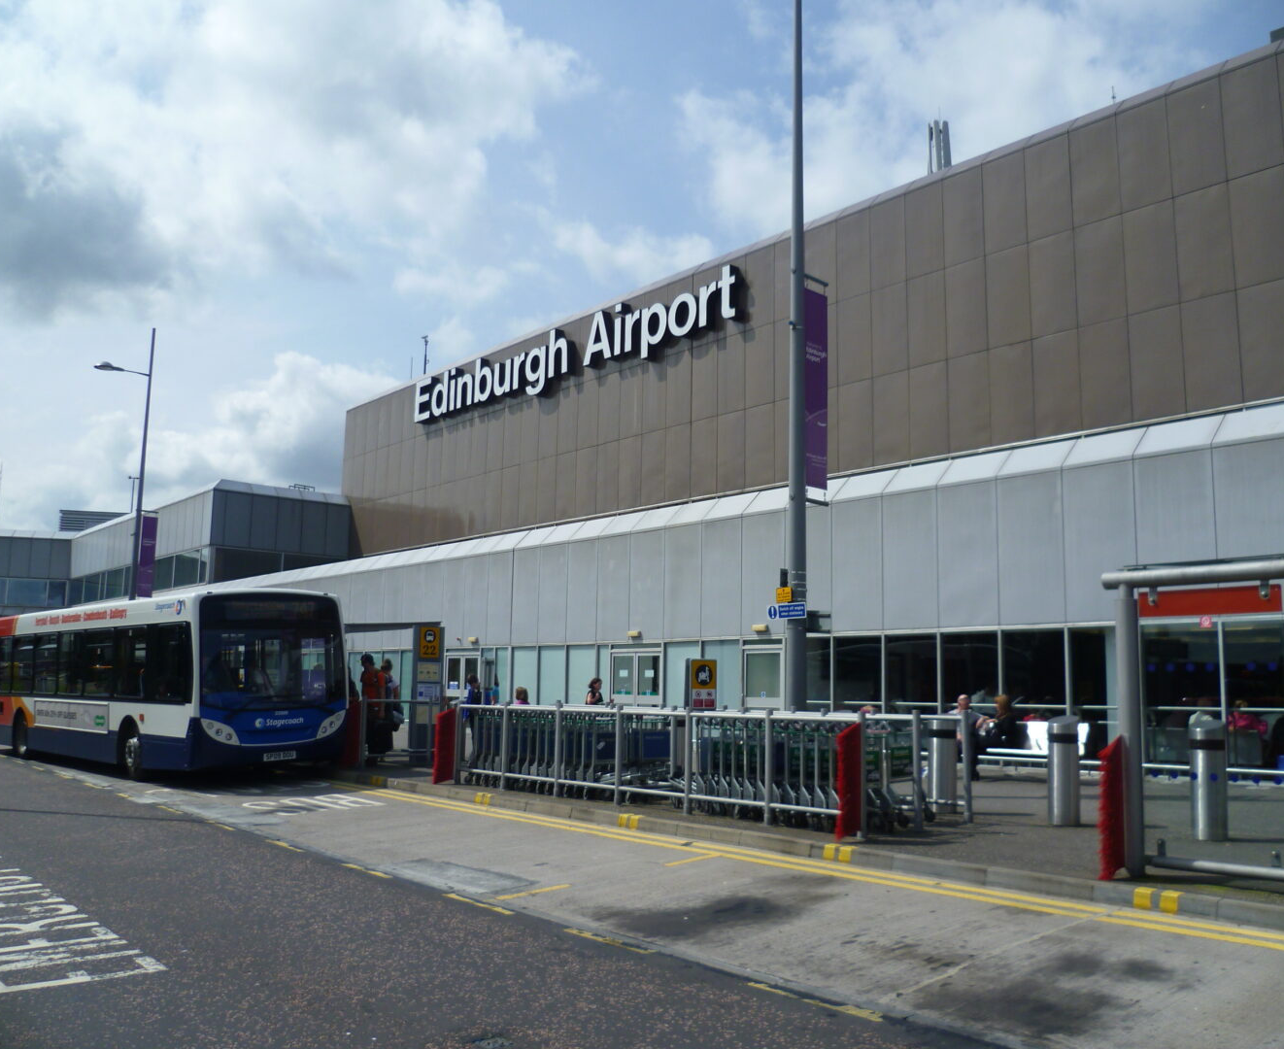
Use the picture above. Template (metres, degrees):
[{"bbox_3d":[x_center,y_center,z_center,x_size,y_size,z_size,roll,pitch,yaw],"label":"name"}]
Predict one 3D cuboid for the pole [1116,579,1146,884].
[{"bbox_3d":[3.916,1.653,9.080,0.165,2.310,0.165,9,-11,-40],"label":"pole"}]

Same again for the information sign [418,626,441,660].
[{"bbox_3d":[-4.018,2.253,21.500,0.430,0.600,0.080,9,-11,-40],"label":"information sign"}]

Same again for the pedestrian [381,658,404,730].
[{"bbox_3d":[-4.656,3.482,20.935,0.500,1.840,0.450,-6,-11,40],"label":"pedestrian"}]

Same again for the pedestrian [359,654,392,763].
[{"bbox_3d":[-4.738,3.279,19.824,0.550,1.900,0.420,-2,-9,23],"label":"pedestrian"}]

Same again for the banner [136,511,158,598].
[{"bbox_3d":[-16.554,1.076,37.840,0.520,2.720,0.040,9,-11,-40],"label":"banner"}]

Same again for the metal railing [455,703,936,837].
[{"bbox_3d":[0.205,2.878,14.161,1.300,1.210,7.200,9,-11,-40],"label":"metal railing"}]

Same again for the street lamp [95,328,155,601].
[{"bbox_3d":[-17.470,-0.177,37.209,1.950,13.400,0.400,9,-11,-40],"label":"street lamp"}]

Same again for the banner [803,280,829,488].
[{"bbox_3d":[2.457,-1.919,16.020,0.520,2.860,0.040,9,-11,-40],"label":"banner"}]

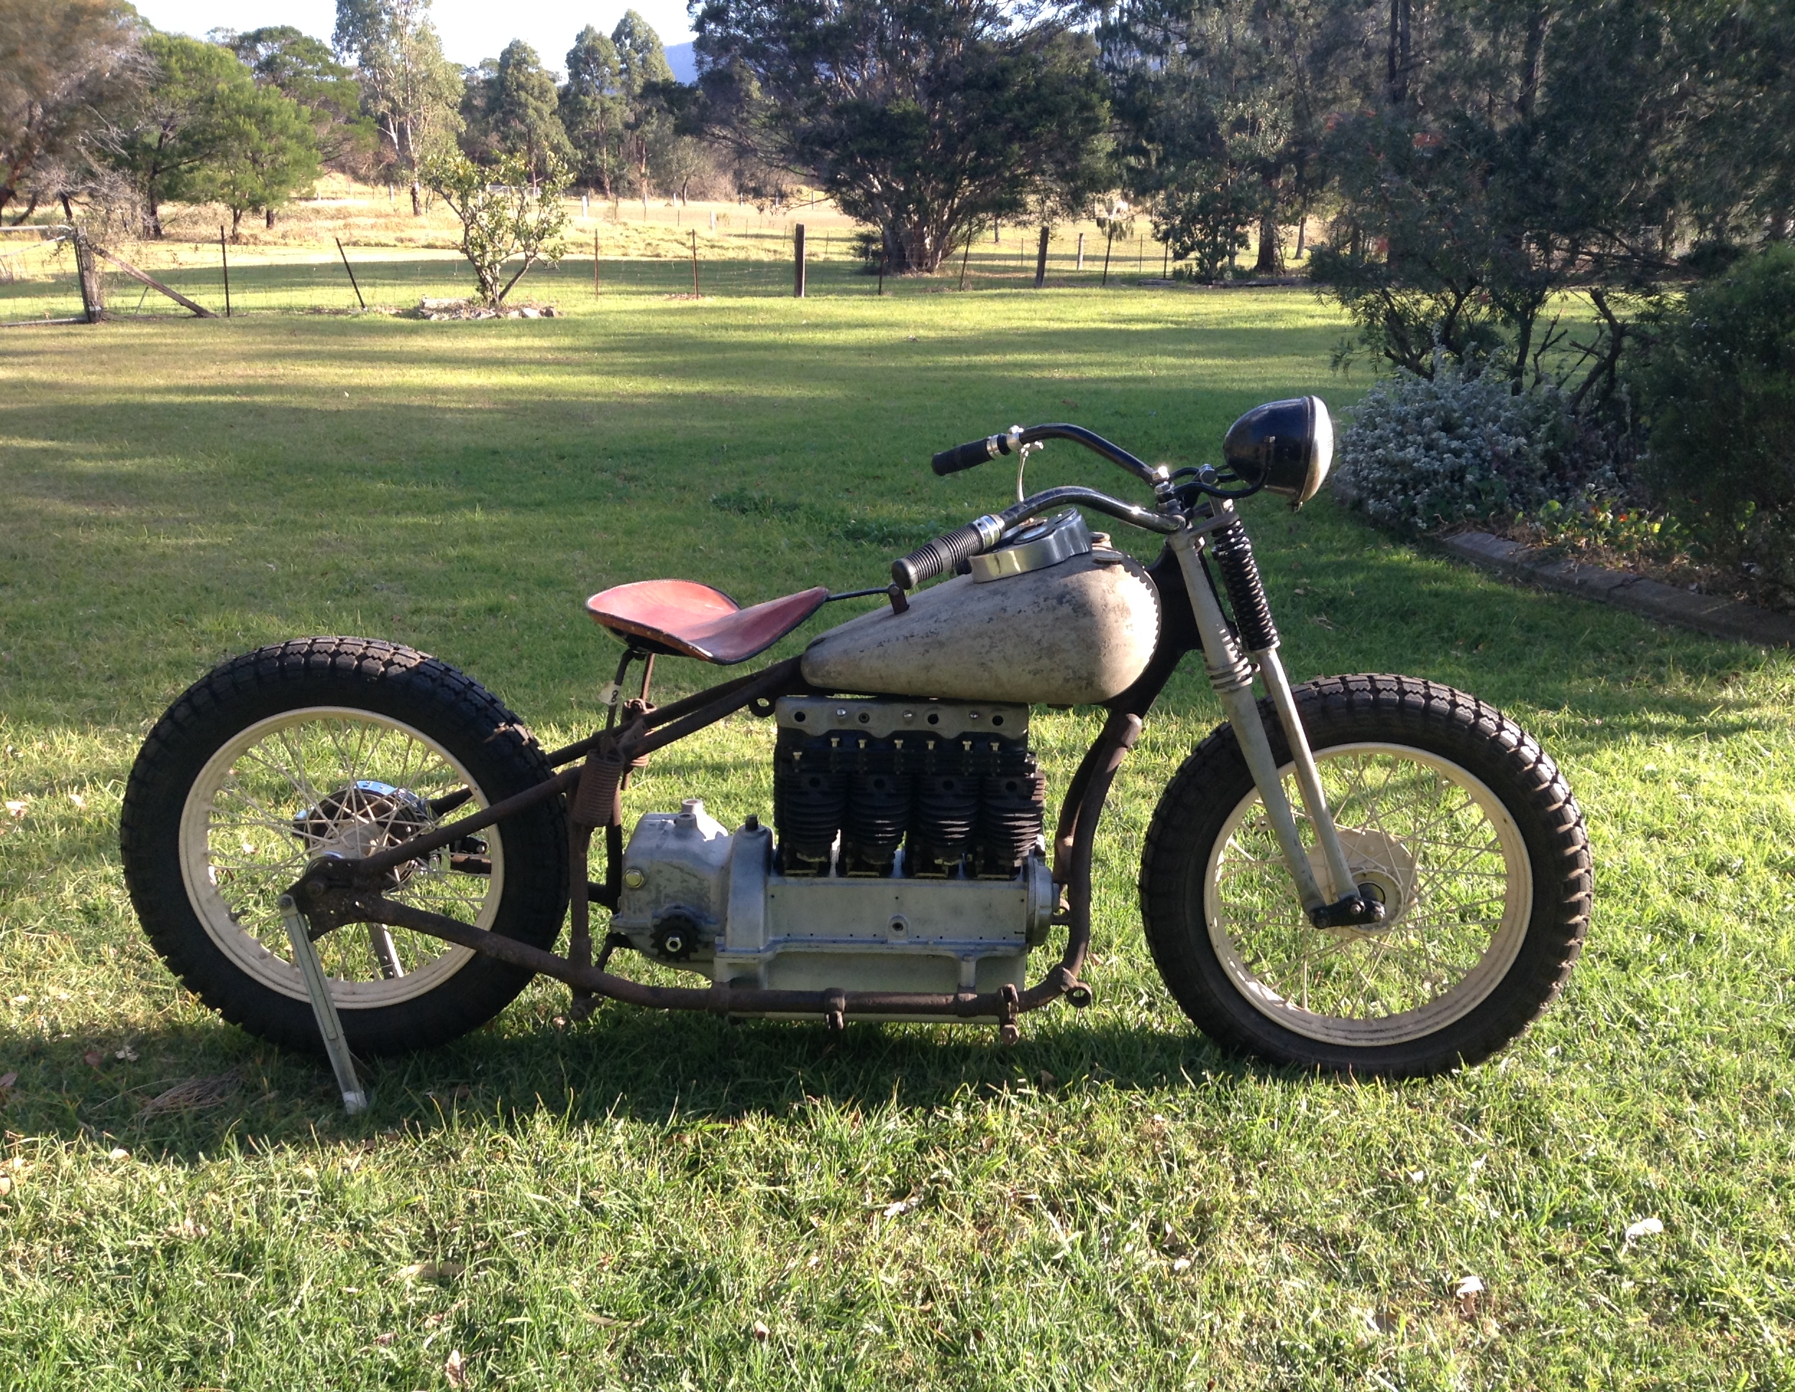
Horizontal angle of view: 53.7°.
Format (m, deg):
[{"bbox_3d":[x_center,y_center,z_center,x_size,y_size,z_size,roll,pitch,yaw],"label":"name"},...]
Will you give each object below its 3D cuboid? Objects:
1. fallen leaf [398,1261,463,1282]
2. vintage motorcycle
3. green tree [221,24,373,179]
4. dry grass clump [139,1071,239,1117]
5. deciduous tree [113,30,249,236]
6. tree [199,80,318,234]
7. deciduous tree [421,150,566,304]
[{"bbox_3d":[-0.615,0.758,2.335,0.086,0.015,0.035,-2,16,-11],"label":"fallen leaf"},{"bbox_3d":[-0.060,0.106,2.752,2.300,1.125,0.780,1,16,0],"label":"vintage motorcycle"},{"bbox_3d":[-23.414,-22.104,68.984,6.120,7.550,6.120,-5,16,-17],"label":"green tree"},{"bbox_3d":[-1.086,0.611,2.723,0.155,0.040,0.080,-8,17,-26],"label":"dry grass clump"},{"bbox_3d":[-21.862,-17.051,54.190,4.360,6.030,4.140,-6,17,-20],"label":"deciduous tree"},{"bbox_3d":[-18.503,-15.498,51.408,3.540,4.400,3.540,-5,16,-18],"label":"tree"},{"bbox_3d":[-5.743,-6.661,25.215,2.030,2.120,2.030,-3,16,-12],"label":"deciduous tree"}]

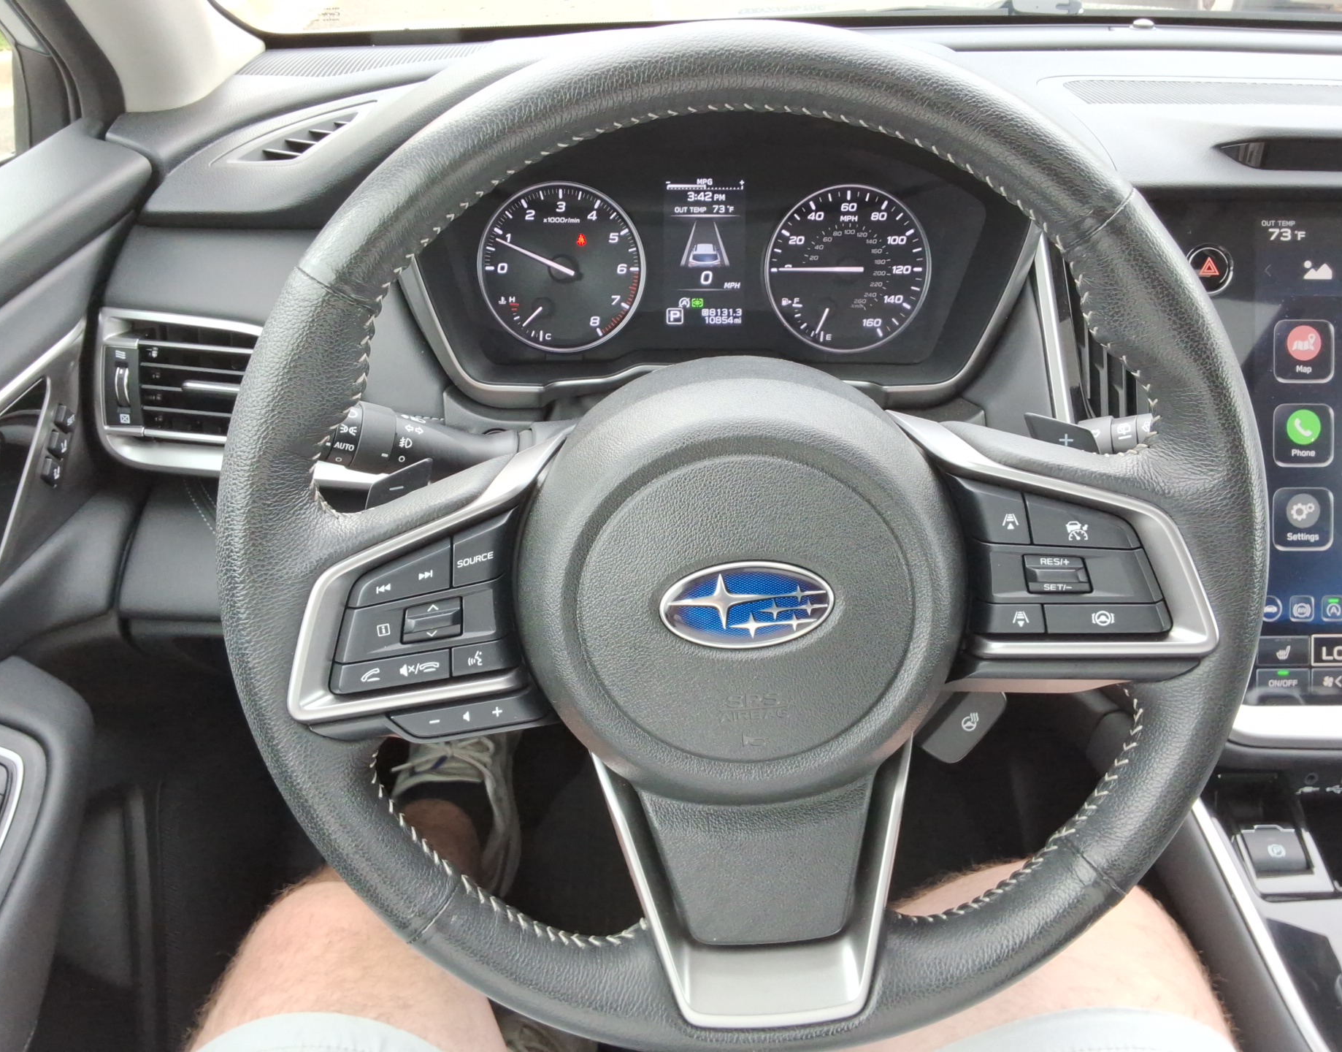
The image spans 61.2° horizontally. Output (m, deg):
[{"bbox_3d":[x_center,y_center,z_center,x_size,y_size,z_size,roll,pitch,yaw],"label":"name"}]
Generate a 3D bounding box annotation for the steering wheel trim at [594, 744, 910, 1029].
[{"bbox_3d":[0.034,0.136,0.429,0.117,0.114,0.035,-4,9,2],"label":"steering wheel trim"}]

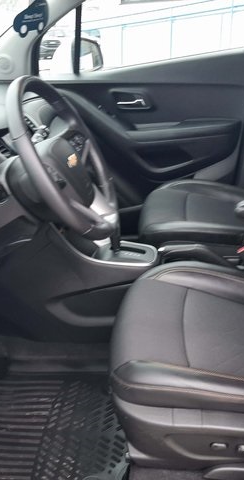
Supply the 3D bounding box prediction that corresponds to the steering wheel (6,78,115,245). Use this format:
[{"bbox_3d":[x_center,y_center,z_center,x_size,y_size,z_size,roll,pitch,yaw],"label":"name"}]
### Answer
[{"bbox_3d":[-0.127,-0.165,1.015,0.085,0.370,0.370,-24,18,20],"label":"steering wheel"}]

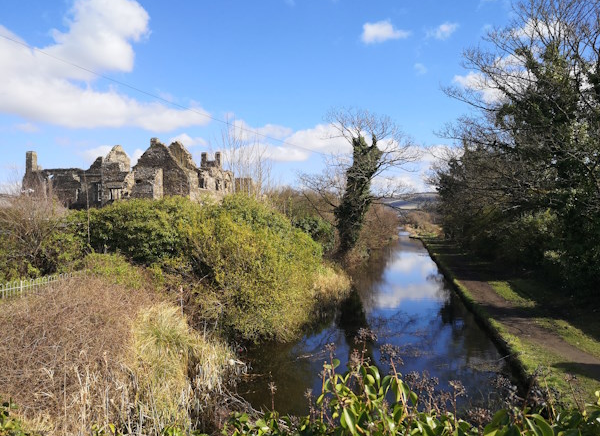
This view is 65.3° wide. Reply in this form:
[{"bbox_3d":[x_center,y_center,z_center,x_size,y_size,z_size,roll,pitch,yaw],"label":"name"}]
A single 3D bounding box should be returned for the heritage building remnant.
[{"bbox_3d":[-28.500,-4.800,77.000,32.000,13.000,17.000,0,1,6],"label":"heritage building remnant"}]

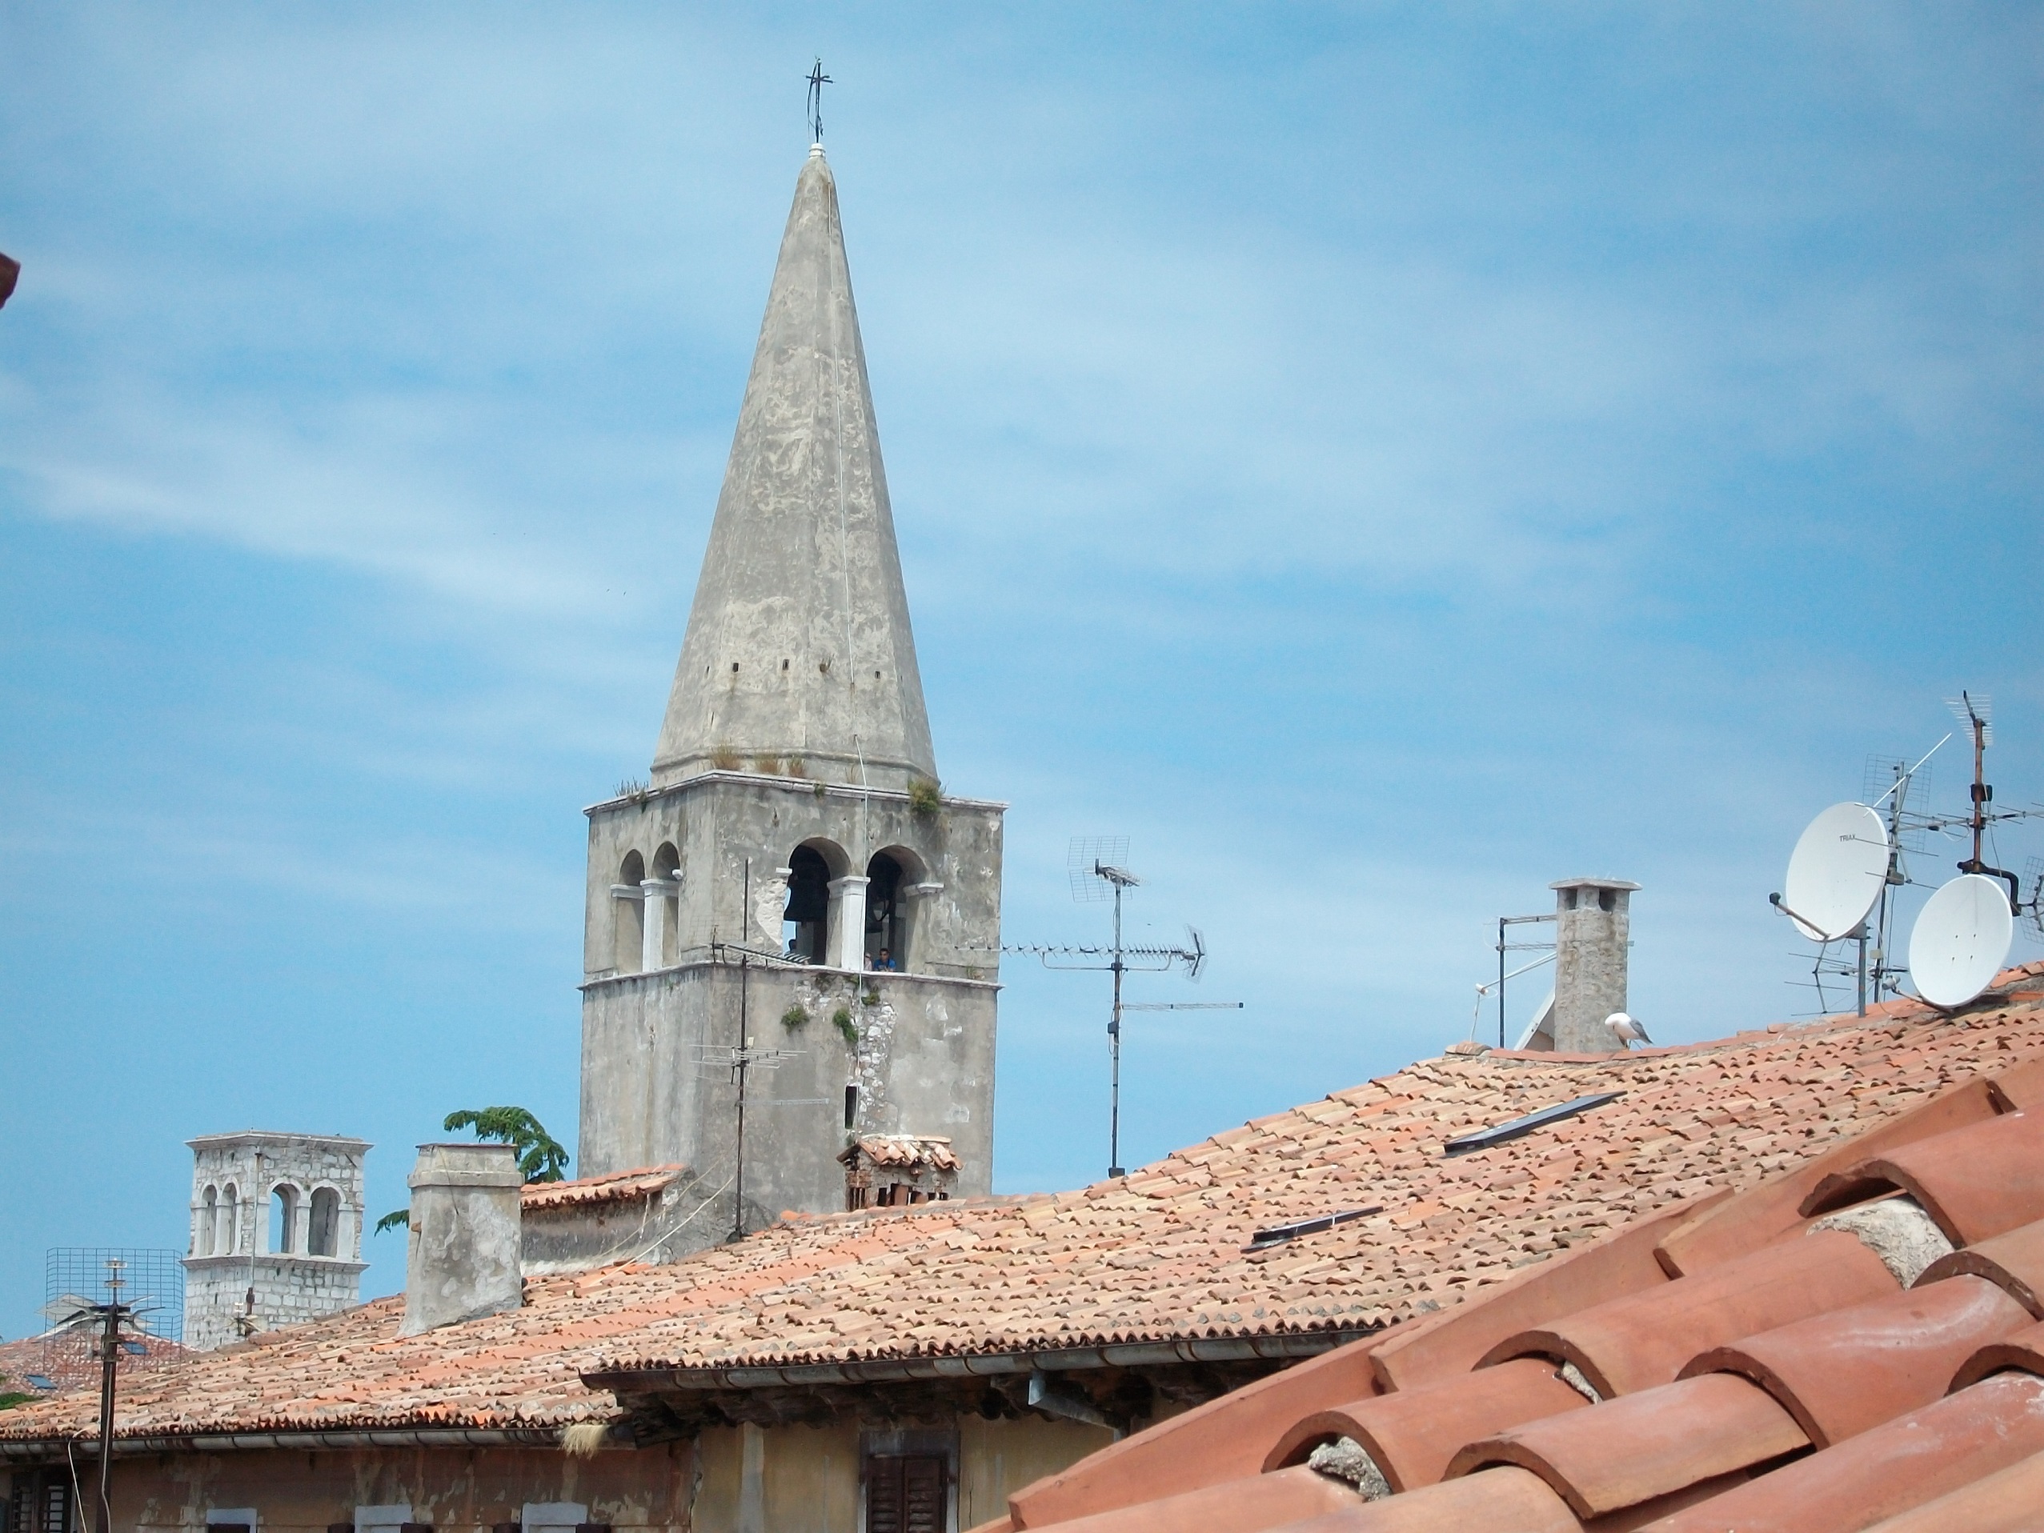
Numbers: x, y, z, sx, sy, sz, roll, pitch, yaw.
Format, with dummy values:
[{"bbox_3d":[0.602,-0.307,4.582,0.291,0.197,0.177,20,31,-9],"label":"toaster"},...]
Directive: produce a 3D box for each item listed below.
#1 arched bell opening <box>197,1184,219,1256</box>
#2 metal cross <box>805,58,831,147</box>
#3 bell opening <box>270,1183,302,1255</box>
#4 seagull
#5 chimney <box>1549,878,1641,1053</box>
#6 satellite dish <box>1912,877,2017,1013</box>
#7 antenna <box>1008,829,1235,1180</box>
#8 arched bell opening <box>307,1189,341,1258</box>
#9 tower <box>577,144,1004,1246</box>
[{"bbox_3d":[-27.704,15.604,194.866,0.550,2.419,1.200,7,-10,-34],"label":"arched bell opening"},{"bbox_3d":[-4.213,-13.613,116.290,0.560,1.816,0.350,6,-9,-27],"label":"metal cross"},{"bbox_3d":[-25.207,15.401,192.906,1.151,2.406,0.550,7,-10,-34],"label":"bell opening"},{"bbox_3d":[5.278,2.288,49.222,0.420,0.320,0.200,8,-10,-40],"label":"seagull"},{"bbox_3d":[5.033,1.823,49.893,0.570,1.648,0.570,6,-9,-28],"label":"chimney"},{"bbox_3d":[7.292,1.351,44.000,0.220,1.068,0.989,24,-21,-38],"label":"satellite dish"},{"bbox_3d":[0.803,2.208,51.714,2.400,3.115,0.750,2,-8,0],"label":"antenna"},{"bbox_3d":[-23.954,15.591,193.756,1.192,2.335,0.550,7,-10,-34],"label":"arched bell opening"},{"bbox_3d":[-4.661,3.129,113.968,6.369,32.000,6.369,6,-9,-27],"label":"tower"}]

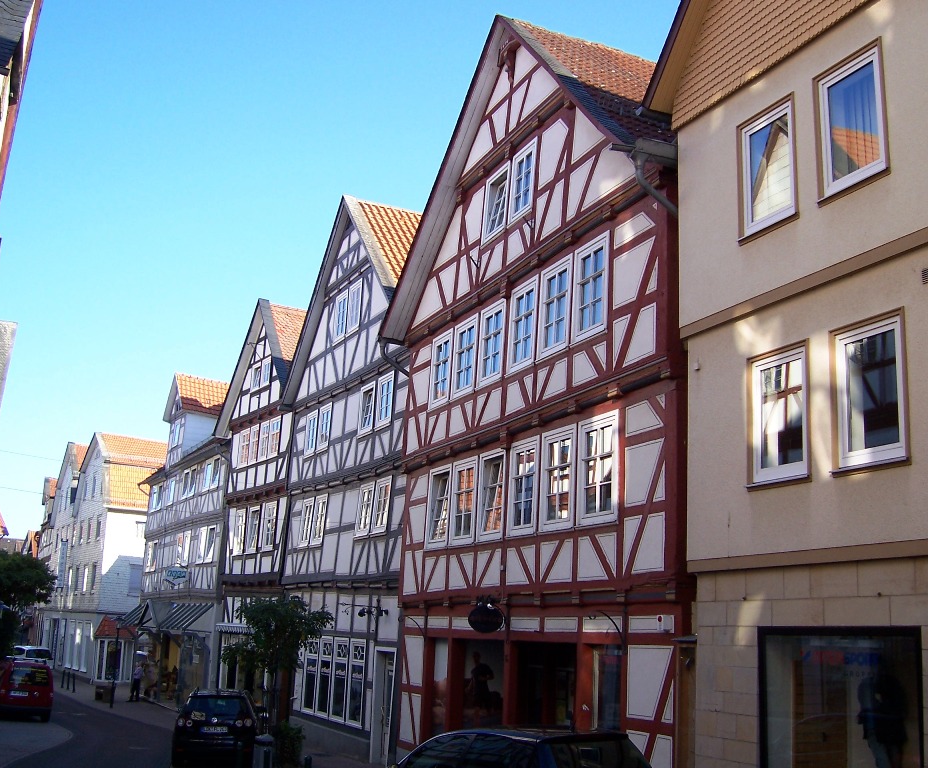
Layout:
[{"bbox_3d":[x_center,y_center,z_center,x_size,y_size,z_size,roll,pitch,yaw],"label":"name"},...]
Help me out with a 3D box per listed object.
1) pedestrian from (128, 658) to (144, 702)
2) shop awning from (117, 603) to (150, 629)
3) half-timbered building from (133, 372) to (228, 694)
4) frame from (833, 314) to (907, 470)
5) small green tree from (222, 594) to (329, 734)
[{"bbox_3d":[-13.068,11.850,42.483,0.550,1.700,0.500,4,-13,-6],"label":"pedestrian"},{"bbox_3d":[-13.668,9.838,45.297,1.200,1.000,4.400,9,-14,-26],"label":"shop awning"},{"bbox_3d":[-6.936,6.577,45.067,10.400,13.700,13.200,9,-14,-26],"label":"half-timbered building"},{"bbox_3d":[4.044,0.100,10.617,0.120,1.400,0.880,8,-14,-22],"label":"frame"},{"bbox_3d":[-3.971,6.334,22.819,2.450,3.600,2.400,3,-13,0],"label":"small green tree"}]

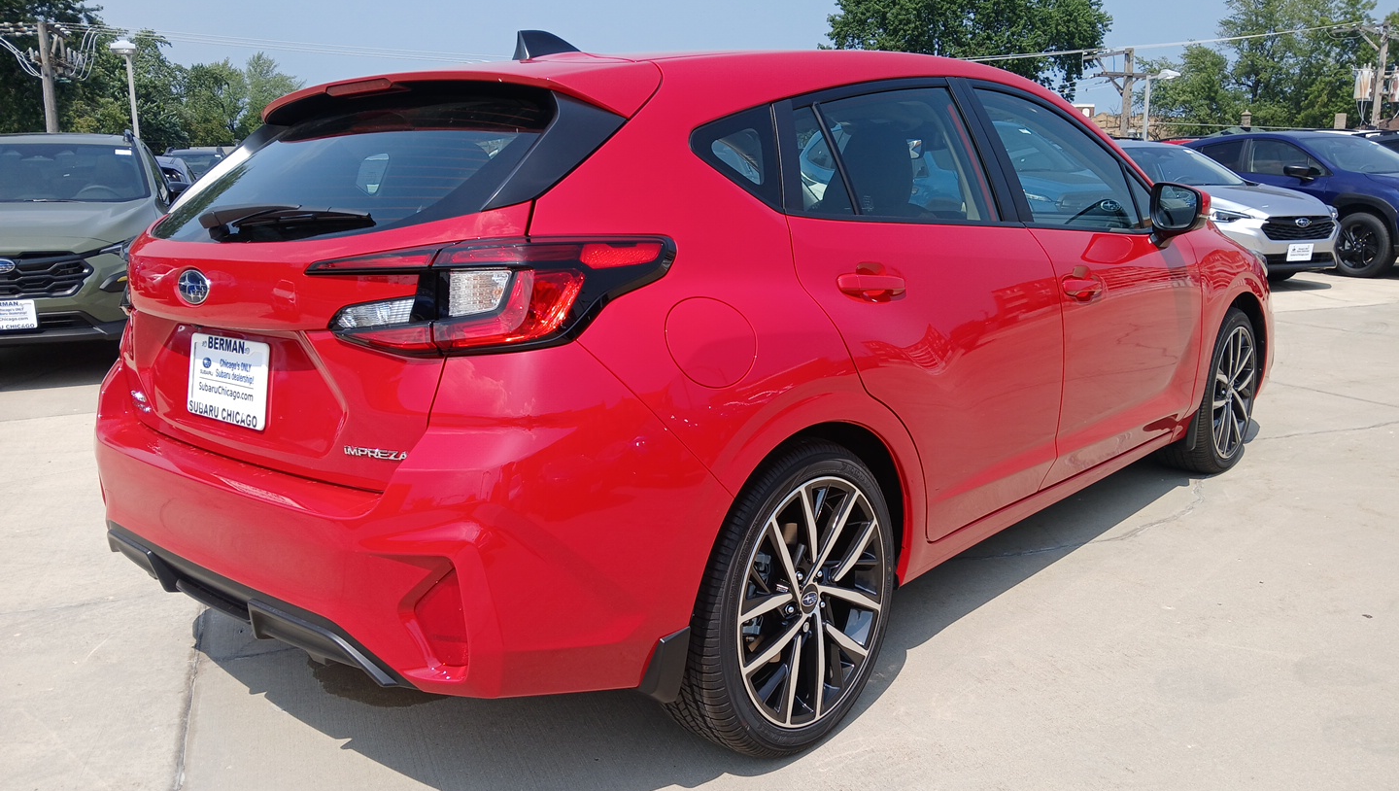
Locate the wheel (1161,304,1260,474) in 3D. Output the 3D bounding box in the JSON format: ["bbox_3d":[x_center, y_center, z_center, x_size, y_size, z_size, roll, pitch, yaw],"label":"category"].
[{"bbox_3d":[1.934,-0.022,4.026,0.228,0.635,0.635,8,14,42],"label":"wheel"}]

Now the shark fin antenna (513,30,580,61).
[{"bbox_3d":[-0.362,-0.811,2.490,0.070,0.075,0.195,8,14,42],"label":"shark fin antenna"}]

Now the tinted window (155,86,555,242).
[{"bbox_3d":[-0.761,-0.444,2.099,1.250,0.110,0.500,8,52,42],"label":"tinted window"}]

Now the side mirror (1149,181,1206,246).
[{"bbox_3d":[1.339,-0.521,2.998,0.210,0.180,0.150,8,14,42],"label":"side mirror"}]

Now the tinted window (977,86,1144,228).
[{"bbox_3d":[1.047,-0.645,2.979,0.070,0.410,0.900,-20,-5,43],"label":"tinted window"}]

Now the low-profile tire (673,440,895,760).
[{"bbox_3d":[0.145,0.383,2.086,0.228,0.635,0.635,8,14,42],"label":"low-profile tire"}]

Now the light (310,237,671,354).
[{"bbox_3d":[-0.342,-0.161,1.706,0.460,0.190,0.420,8,14,42],"label":"light"}]

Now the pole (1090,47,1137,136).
[{"bbox_3d":[18.200,-11.700,46.000,2.000,7.500,0.500,1,11,14],"label":"pole"}]

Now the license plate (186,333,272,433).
[{"bbox_3d":[-0.901,-0.030,2.006,0.311,0.160,0.020,8,5,42],"label":"license plate"}]

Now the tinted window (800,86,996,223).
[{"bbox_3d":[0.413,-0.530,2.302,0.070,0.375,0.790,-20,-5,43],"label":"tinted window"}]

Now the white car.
[{"bbox_3d":[5.240,-2.140,12.130,1.800,1.470,4.475,-4,11,-15],"label":"white car"}]

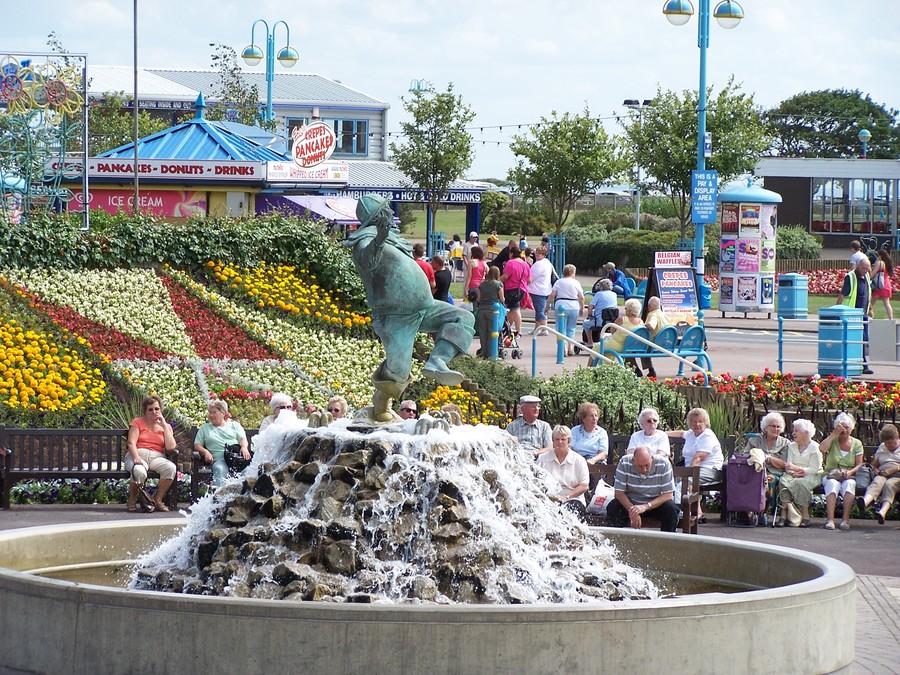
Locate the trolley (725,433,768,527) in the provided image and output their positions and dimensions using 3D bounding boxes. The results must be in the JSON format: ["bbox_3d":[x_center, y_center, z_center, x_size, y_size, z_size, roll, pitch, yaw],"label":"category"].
[{"bbox_3d":[3.225,1.513,39.302,0.380,1.020,0.380,2,3,19],"label":"trolley"}]

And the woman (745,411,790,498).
[{"bbox_3d":[3.420,1.404,38.800,0.520,1.180,0.800,1,3,-3],"label":"woman"}]

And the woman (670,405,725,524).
[{"bbox_3d":[2.650,1.367,38.700,0.560,1.200,0.680,2,3,37],"label":"woman"}]

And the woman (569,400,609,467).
[{"bbox_3d":[1.532,1.348,39.697,0.480,1.260,0.750,1,3,5],"label":"woman"}]

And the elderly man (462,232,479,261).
[{"bbox_3d":[0.454,-1.461,80.000,0.380,1.750,0.520,3,3,45],"label":"elderly man"}]

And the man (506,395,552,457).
[{"bbox_3d":[0.845,1.313,38.400,0.550,1.280,0.800,1,3,-5],"label":"man"}]

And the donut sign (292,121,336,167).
[{"bbox_3d":[-2.634,-3.738,70.000,0.120,0.930,1.700,2,3,33],"label":"donut sign"}]

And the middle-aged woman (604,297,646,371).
[{"bbox_3d":[2.580,-0.015,56.000,0.500,1.150,0.780,-1,3,-37],"label":"middle-aged woman"}]

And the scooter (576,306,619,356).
[{"bbox_3d":[2.499,-0.157,60.000,0.600,0.950,1.150,-1,3,-38],"label":"scooter"}]

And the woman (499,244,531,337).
[{"bbox_3d":[1.200,-0.824,66.200,0.560,1.650,0.420,0,2,-6],"label":"woman"}]

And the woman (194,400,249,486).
[{"bbox_3d":[-2.475,1.278,38.800,0.560,1.200,0.800,1,2,9],"label":"woman"}]

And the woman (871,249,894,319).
[{"bbox_3d":[9.038,-1.073,75.520,0.500,1.620,0.500,2,3,28],"label":"woman"}]

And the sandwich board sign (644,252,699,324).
[{"bbox_3d":[3.937,-0.644,63.800,0.900,1.740,0.750,-1,3,-38],"label":"sandwich board sign"}]

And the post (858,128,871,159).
[{"bbox_3d":[17.399,-6.173,152.116,0.500,5.200,0.500,1,3,0],"label":"post"}]

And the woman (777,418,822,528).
[{"bbox_3d":[3.753,1.426,38.700,0.500,1.160,0.800,2,3,10],"label":"woman"}]

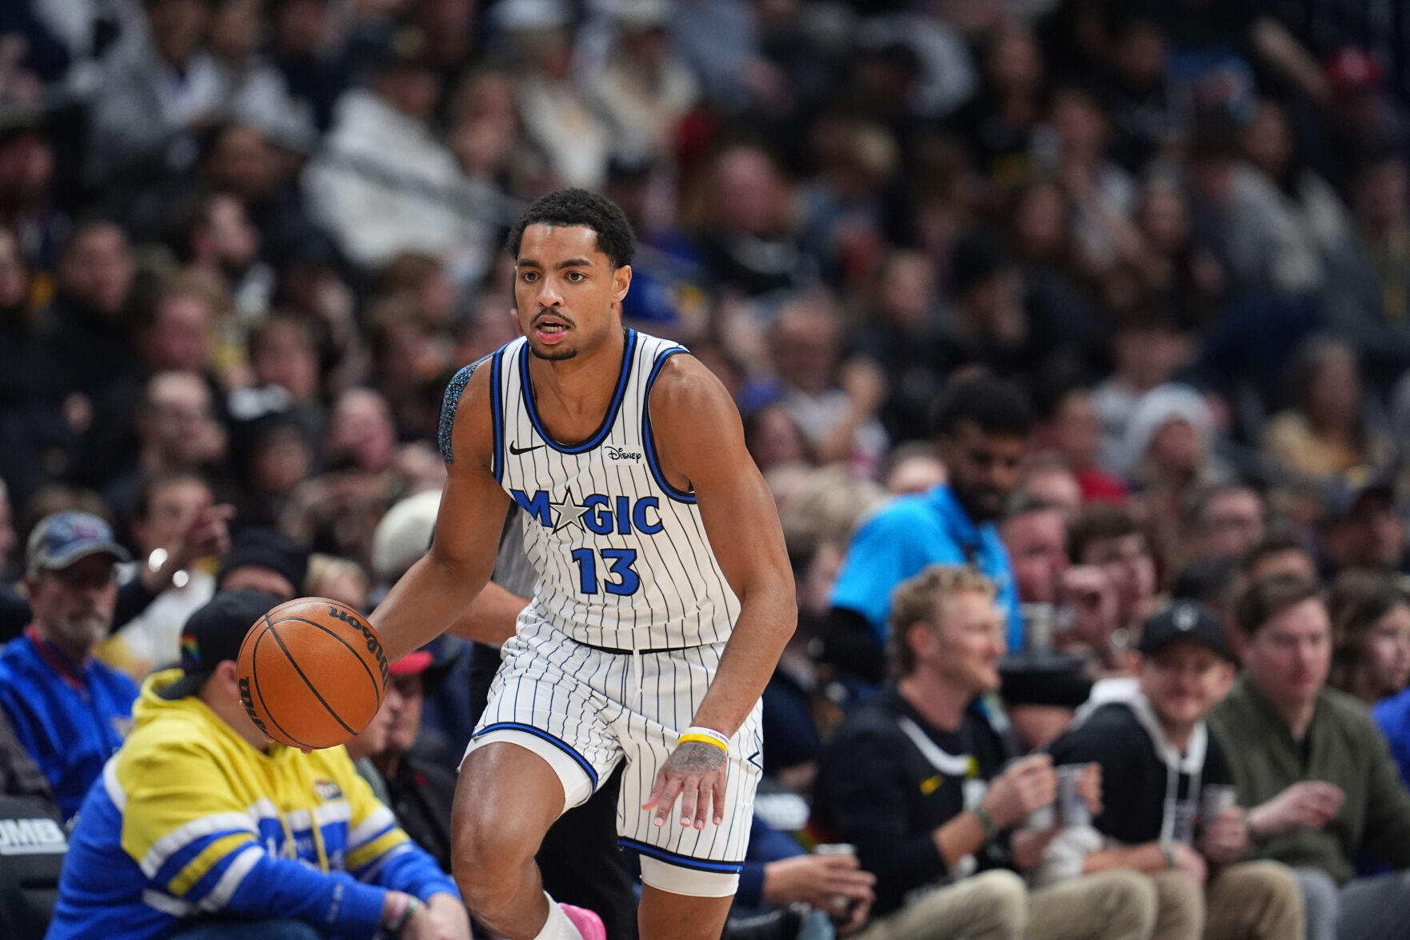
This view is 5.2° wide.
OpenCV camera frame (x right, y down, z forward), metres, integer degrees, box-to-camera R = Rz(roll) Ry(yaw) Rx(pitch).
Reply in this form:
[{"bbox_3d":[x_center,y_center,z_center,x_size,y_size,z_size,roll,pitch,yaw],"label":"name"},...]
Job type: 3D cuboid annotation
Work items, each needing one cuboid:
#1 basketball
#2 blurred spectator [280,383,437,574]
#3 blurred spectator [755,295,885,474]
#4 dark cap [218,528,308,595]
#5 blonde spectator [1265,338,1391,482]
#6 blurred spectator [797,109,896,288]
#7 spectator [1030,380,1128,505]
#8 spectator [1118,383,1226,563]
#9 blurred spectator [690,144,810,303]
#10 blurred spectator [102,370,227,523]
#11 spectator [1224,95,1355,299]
[{"bbox_3d":[-0.617,0.320,24.650,0.240,0.240,0.240,0,-1,0],"label":"basketball"},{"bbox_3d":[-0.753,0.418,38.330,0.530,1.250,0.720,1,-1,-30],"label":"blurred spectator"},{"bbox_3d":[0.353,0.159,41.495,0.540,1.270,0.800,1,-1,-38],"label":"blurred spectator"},{"bbox_3d":[-0.875,0.180,31.000,0.190,0.150,0.220,0,-2,8],"label":"dark cap"},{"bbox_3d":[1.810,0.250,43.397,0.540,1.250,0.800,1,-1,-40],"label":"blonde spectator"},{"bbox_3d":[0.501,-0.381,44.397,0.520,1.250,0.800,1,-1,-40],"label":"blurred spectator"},{"bbox_3d":[1.036,0.403,38.359,0.720,1.250,0.530,-1,-2,45],"label":"spectator"},{"bbox_3d":[1.289,0.398,40.397,0.520,1.250,0.800,1,-1,-40],"label":"spectator"},{"bbox_3d":[0.203,-0.267,42.323,0.530,1.250,0.720,1,-1,-25],"label":"blurred spectator"},{"bbox_3d":[-1.225,0.388,38.200,0.540,1.270,0.800,1,-1,-42],"label":"blurred spectator"},{"bbox_3d":[1.767,-0.473,46.700,0.550,1.270,0.800,1,-1,-42],"label":"spectator"}]

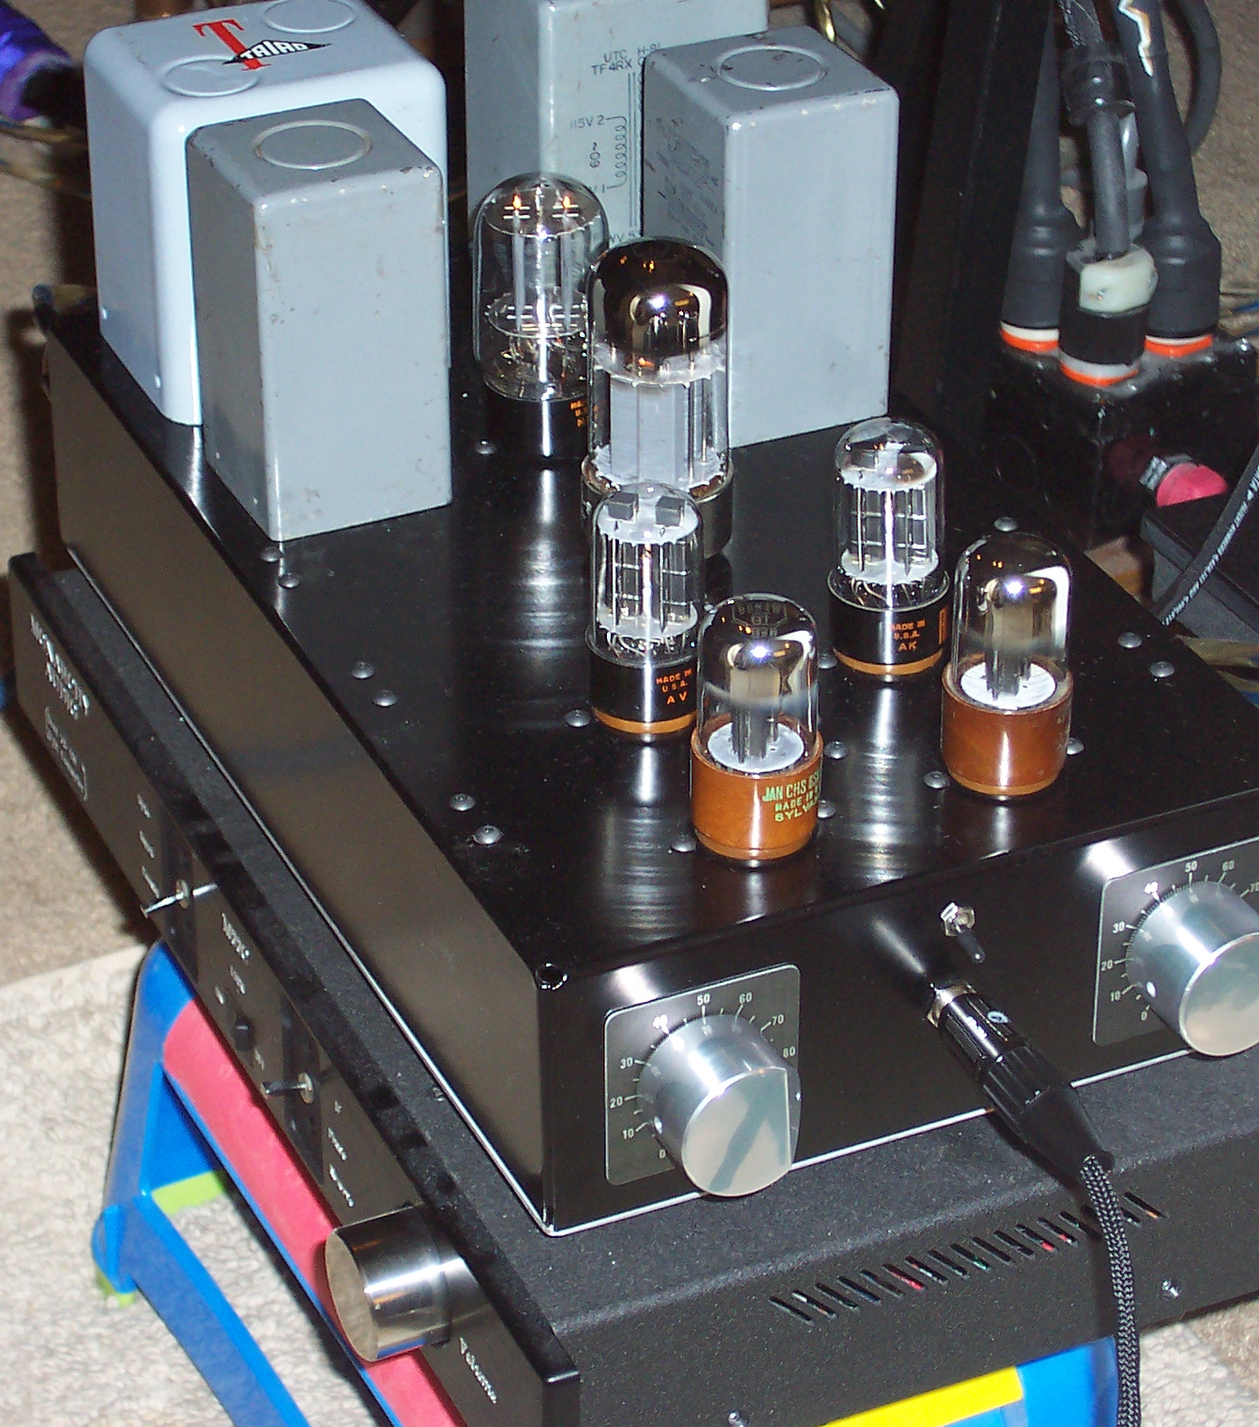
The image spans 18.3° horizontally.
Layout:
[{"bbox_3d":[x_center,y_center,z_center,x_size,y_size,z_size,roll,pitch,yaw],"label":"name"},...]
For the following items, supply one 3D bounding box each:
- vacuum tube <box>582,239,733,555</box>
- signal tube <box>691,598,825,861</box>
[{"bbox_3d":[0.008,-0.092,1.092,0.043,0.086,0.043,0,31,0],"label":"vacuum tube"},{"bbox_3d":[0.032,0.001,0.960,0.033,0.064,0.033,0,31,0],"label":"signal tube"}]

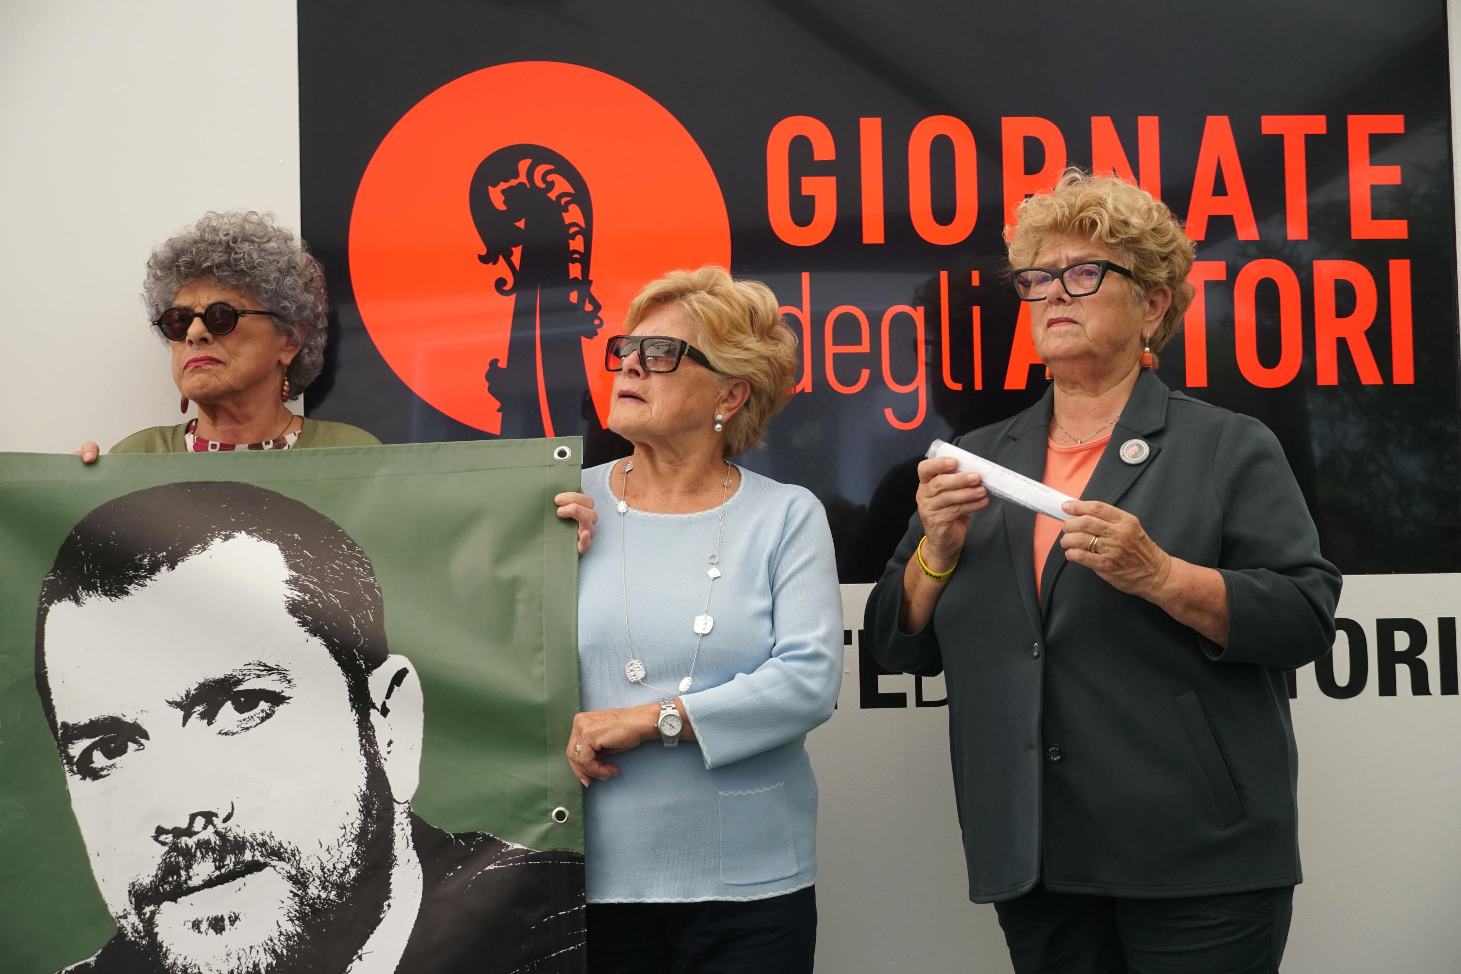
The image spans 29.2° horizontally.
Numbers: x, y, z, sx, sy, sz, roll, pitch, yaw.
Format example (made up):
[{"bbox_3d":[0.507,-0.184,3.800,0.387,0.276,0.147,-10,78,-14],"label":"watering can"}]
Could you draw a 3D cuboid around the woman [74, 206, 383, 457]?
[{"bbox_3d":[-0.625,0.445,3.630,0.500,1.610,0.380,-2,-3,4],"label":"woman"}]

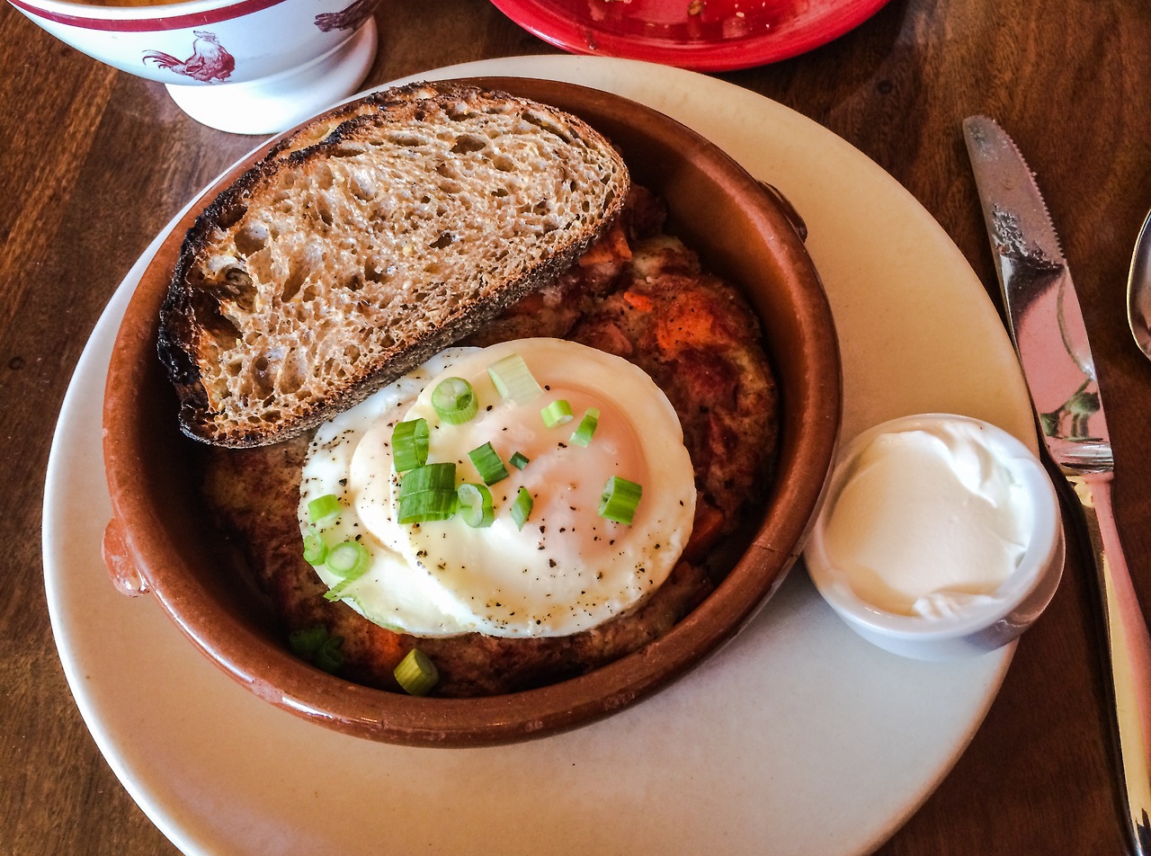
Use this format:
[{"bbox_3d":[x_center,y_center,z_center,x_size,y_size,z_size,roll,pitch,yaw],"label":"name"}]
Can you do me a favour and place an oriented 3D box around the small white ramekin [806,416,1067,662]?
[{"bbox_3d":[0.093,0.030,0.259,0.061,0.035,0.061,0,64,26],"label":"small white ramekin"}]

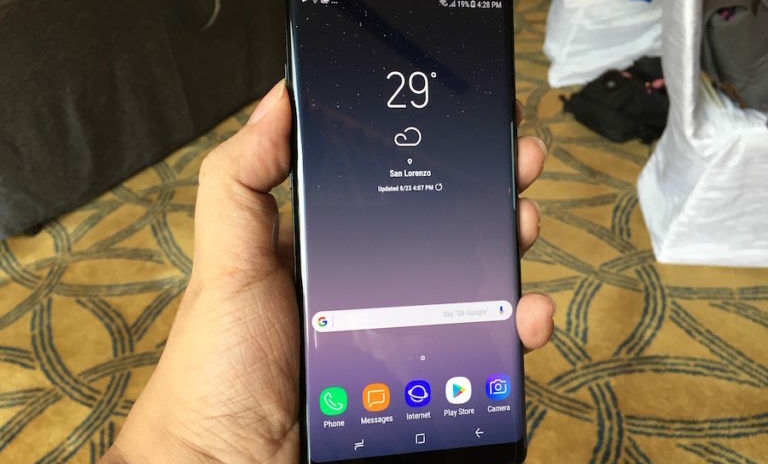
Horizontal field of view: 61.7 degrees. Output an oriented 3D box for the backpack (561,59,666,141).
[{"bbox_3d":[1.014,-0.586,2.698,0.420,0.180,0.330,-28,41,-14],"label":"backpack"}]

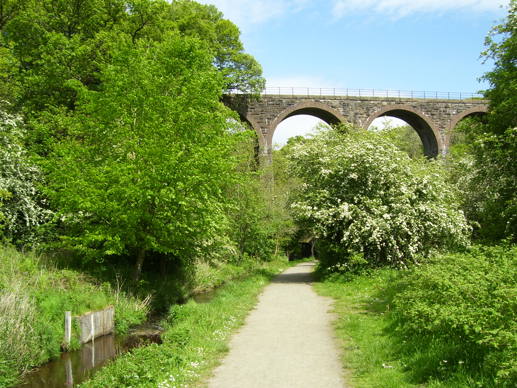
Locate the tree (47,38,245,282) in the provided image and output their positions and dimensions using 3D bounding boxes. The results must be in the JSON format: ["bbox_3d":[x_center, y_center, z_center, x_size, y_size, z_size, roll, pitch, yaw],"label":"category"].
[{"bbox_3d":[-3.610,-1.136,17.200,6.000,7.600,5.400,0,-3,0],"label":"tree"}]

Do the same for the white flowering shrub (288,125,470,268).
[{"bbox_3d":[4.379,0.109,20.000,6.500,5.200,5.800,0,-3,0],"label":"white flowering shrub"}]

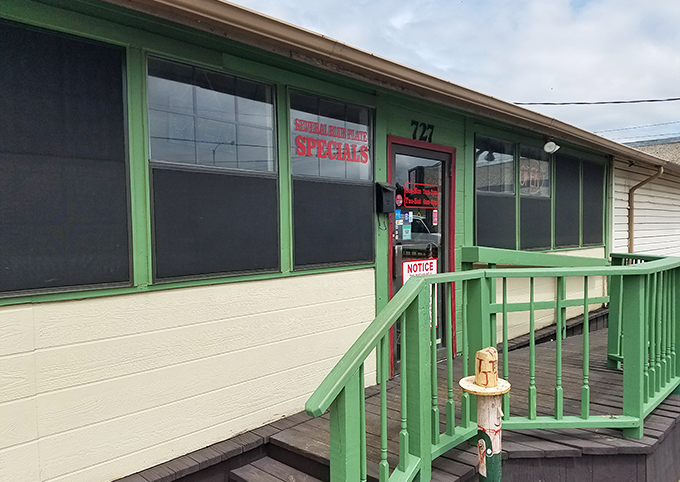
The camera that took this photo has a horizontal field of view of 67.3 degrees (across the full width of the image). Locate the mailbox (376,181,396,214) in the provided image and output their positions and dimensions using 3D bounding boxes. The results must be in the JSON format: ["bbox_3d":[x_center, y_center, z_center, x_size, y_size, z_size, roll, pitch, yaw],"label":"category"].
[{"bbox_3d":[0.378,-0.346,4.115,0.085,0.252,0.151,1,2,44],"label":"mailbox"}]

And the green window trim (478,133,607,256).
[{"bbox_3d":[2.830,-0.515,6.712,0.100,1.351,4.227,1,2,44],"label":"green window trim"}]

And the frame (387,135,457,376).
[{"bbox_3d":[0.749,0.129,4.605,0.120,2.022,1.036,1,2,44],"label":"frame"}]

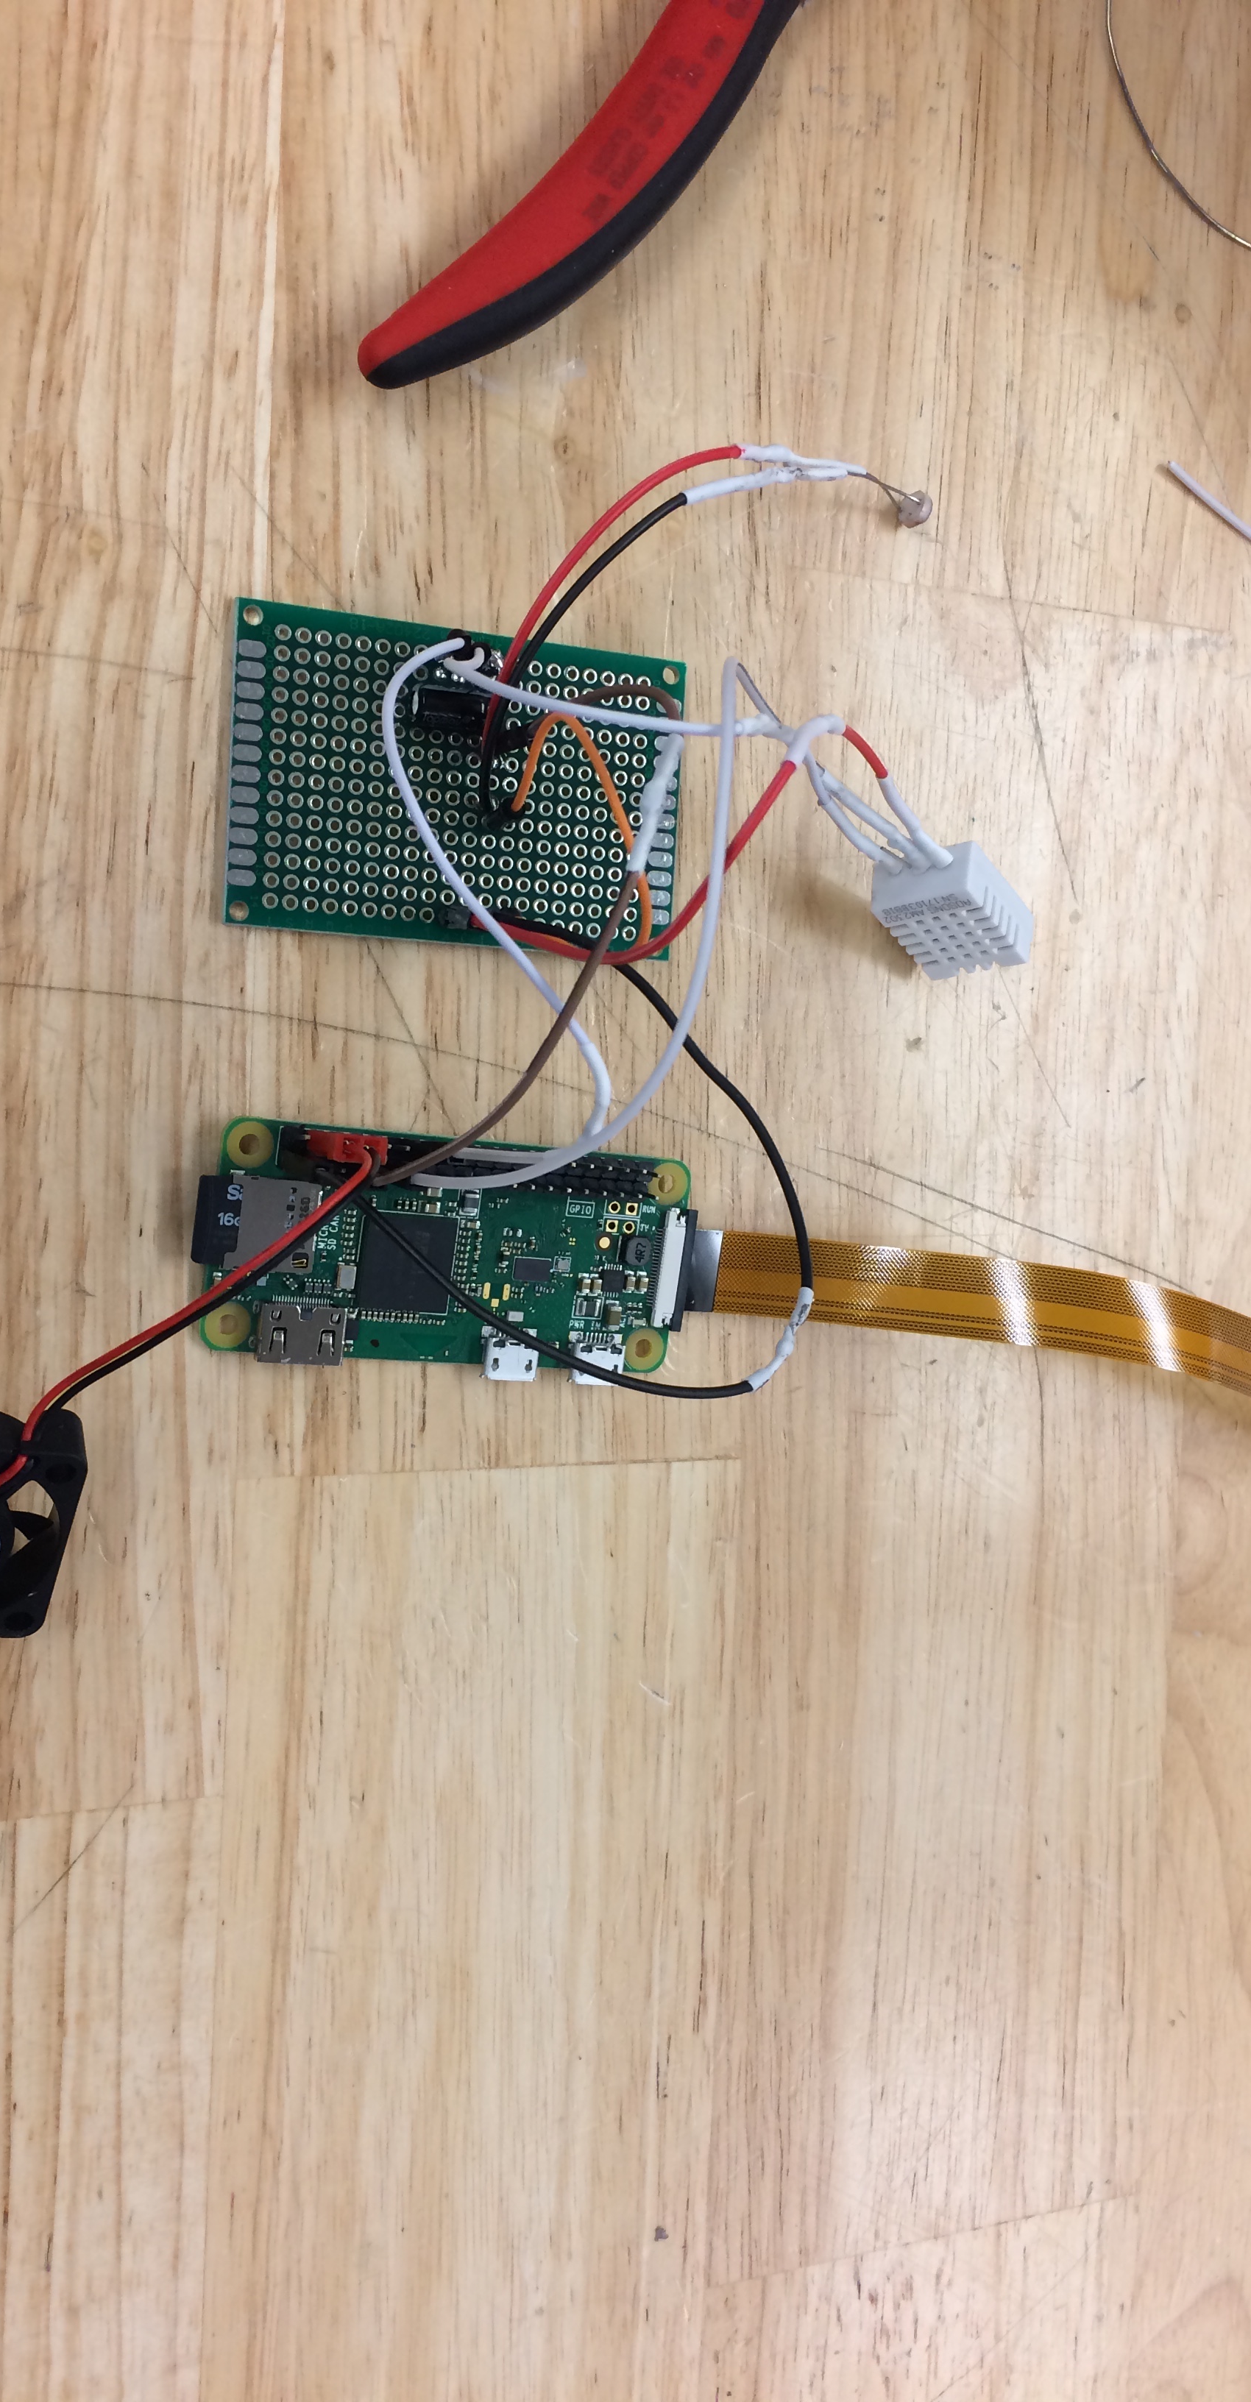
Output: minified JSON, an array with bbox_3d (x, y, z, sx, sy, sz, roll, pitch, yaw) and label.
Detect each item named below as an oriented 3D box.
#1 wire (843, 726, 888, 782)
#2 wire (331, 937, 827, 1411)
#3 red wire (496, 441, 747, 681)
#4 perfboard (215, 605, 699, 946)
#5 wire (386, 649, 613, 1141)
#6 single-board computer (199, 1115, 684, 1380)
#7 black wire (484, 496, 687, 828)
[{"bbox_3d":[0.032,-0.059,0.266,0.011,0.004,0.002,40,79,-21],"label":"wire"},{"bbox_3d":[0.000,0.002,0.262,0.059,0.011,0.047,46,76,-19],"label":"wire"},{"bbox_3d":[-0.002,-0.082,0.251,0.044,0.012,0.007,-48,110,-13],"label":"red wire"},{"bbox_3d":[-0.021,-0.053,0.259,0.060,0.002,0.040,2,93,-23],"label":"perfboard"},{"bbox_3d":[-0.017,-0.037,0.251,0.016,0.009,0.064,-21,102,-20],"label":"wire"},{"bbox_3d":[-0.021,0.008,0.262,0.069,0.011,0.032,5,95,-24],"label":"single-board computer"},{"bbox_3d":[-0.008,-0.070,0.252,0.009,0.019,0.044,29,83,-22],"label":"black wire"}]

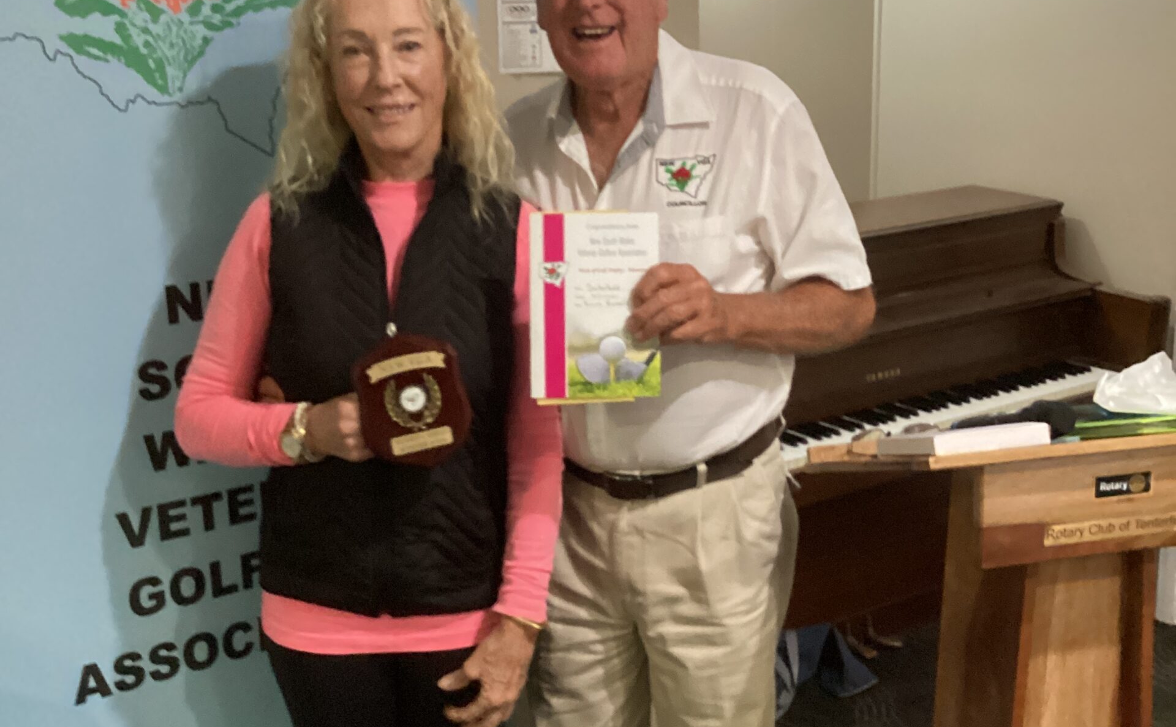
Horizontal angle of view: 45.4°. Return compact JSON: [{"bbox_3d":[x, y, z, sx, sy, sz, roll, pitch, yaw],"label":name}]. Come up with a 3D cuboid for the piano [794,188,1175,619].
[{"bbox_3d":[0.653,0.232,3.487,1.483,1.114,0.658,-11,18,-30],"label":"piano"}]

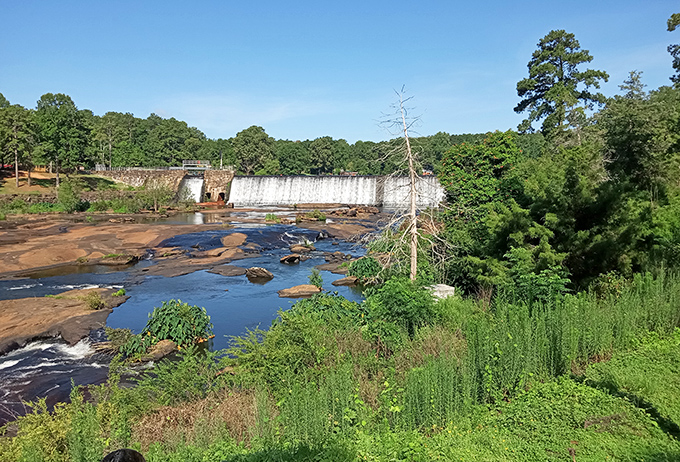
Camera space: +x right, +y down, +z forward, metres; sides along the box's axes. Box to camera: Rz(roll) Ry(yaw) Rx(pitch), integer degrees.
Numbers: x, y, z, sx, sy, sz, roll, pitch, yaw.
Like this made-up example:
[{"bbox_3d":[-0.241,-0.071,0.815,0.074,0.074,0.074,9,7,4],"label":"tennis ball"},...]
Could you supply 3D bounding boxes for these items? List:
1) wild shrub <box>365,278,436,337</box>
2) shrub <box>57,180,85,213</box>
[{"bbox_3d":[1.683,2.128,15.300,1.950,1.600,1.700,0,5,0],"label":"wild shrub"},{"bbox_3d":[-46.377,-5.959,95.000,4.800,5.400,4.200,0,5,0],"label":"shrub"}]

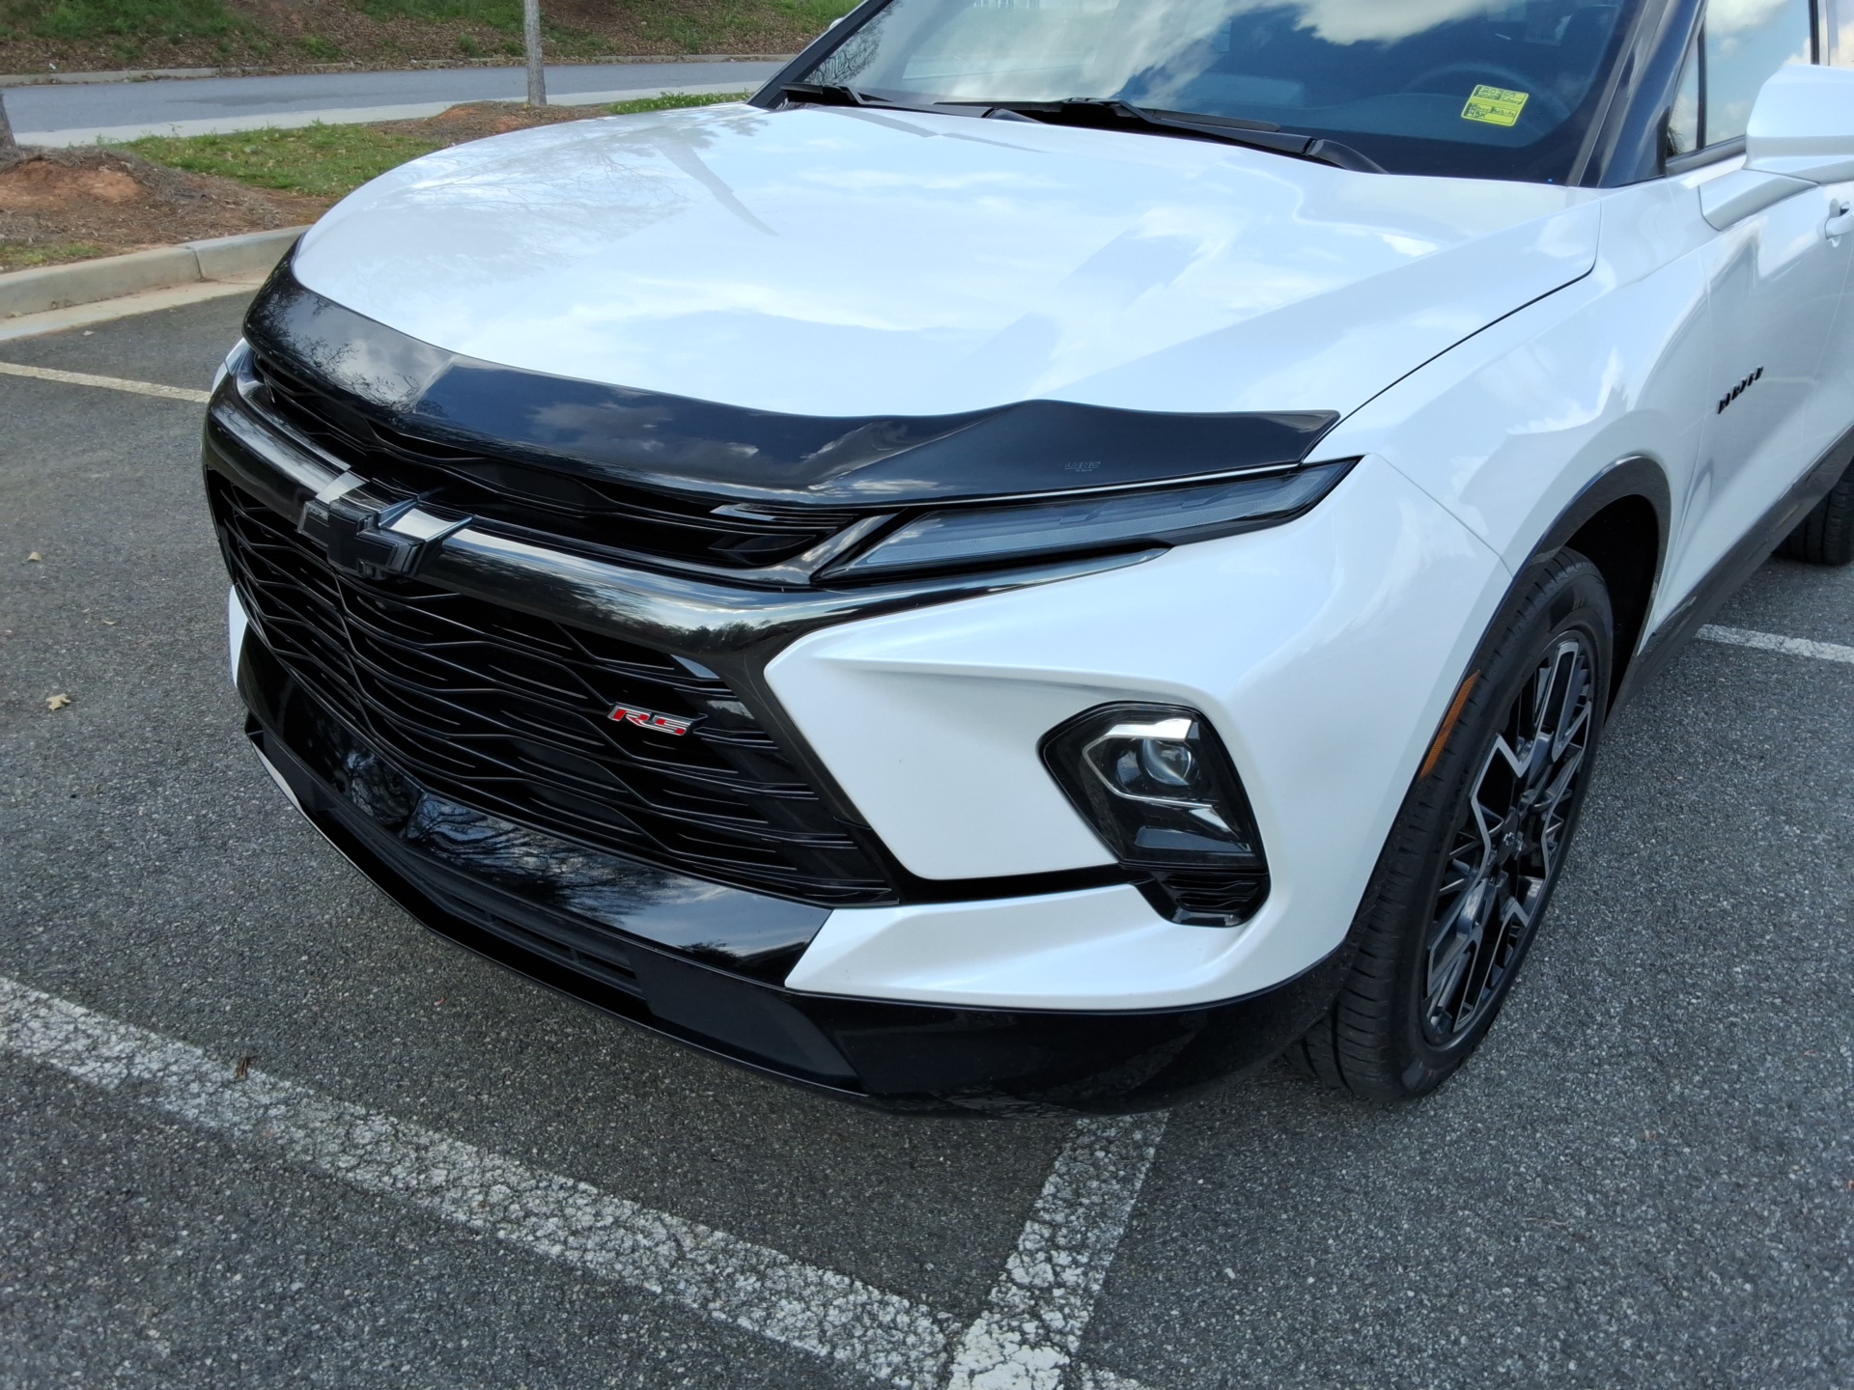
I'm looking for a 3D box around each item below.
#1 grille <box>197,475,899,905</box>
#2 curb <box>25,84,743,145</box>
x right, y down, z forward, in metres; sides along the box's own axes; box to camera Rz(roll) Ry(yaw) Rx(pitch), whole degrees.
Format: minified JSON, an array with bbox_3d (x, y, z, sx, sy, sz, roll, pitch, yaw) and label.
[{"bbox_3d":[-0.527,-0.040,1.697,1.166,0.294,0.167,20,31,34],"label":"grille"},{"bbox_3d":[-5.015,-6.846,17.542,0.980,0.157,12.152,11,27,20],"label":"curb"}]

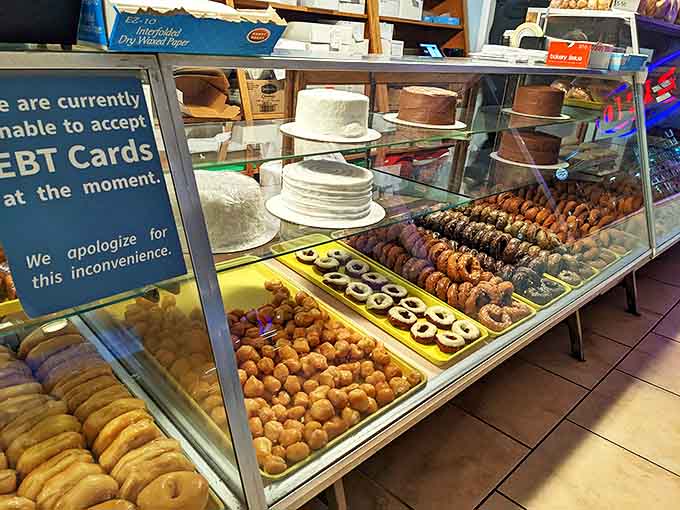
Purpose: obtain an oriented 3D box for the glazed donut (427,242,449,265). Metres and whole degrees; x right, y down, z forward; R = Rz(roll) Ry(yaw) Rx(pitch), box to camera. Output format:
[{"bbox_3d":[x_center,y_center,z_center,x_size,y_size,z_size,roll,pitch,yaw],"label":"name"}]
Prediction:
[{"bbox_3d":[0.310,0.002,1.655,0.081,0.081,0.029,-17,28,-42],"label":"glazed donut"}]

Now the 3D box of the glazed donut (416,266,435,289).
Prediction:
[{"bbox_3d":[0.260,0.070,1.606,0.080,0.080,0.035,-17,25,-42],"label":"glazed donut"}]

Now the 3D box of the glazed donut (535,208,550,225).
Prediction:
[{"bbox_3d":[0.852,-0.157,2.225,0.080,0.080,0.035,-17,22,-42],"label":"glazed donut"}]

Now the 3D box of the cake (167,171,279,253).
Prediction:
[{"bbox_3d":[-0.232,-0.094,0.958,0.235,0.090,0.235,3,21,-1],"label":"cake"}]

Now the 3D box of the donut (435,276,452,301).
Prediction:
[{"bbox_3d":[0.290,0.097,1.488,0.076,0.076,0.029,-17,31,-42],"label":"donut"}]

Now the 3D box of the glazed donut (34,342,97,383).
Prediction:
[{"bbox_3d":[-0.530,0.212,1.027,0.106,0.106,0.037,-13,27,-38],"label":"glazed donut"}]

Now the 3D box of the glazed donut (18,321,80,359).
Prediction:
[{"bbox_3d":[-0.551,0.175,1.016,0.033,0.108,0.108,28,32,34],"label":"glazed donut"}]

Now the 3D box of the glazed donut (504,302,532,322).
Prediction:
[{"bbox_3d":[0.497,0.157,1.481,0.083,0.030,0.083,-17,31,-42],"label":"glazed donut"}]

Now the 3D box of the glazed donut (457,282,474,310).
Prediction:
[{"bbox_3d":[0.364,0.121,1.534,0.082,0.082,0.035,-17,25,-42],"label":"glazed donut"}]

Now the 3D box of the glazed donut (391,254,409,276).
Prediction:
[{"bbox_3d":[0.188,0.028,1.662,0.080,0.080,0.035,-17,25,-42],"label":"glazed donut"}]

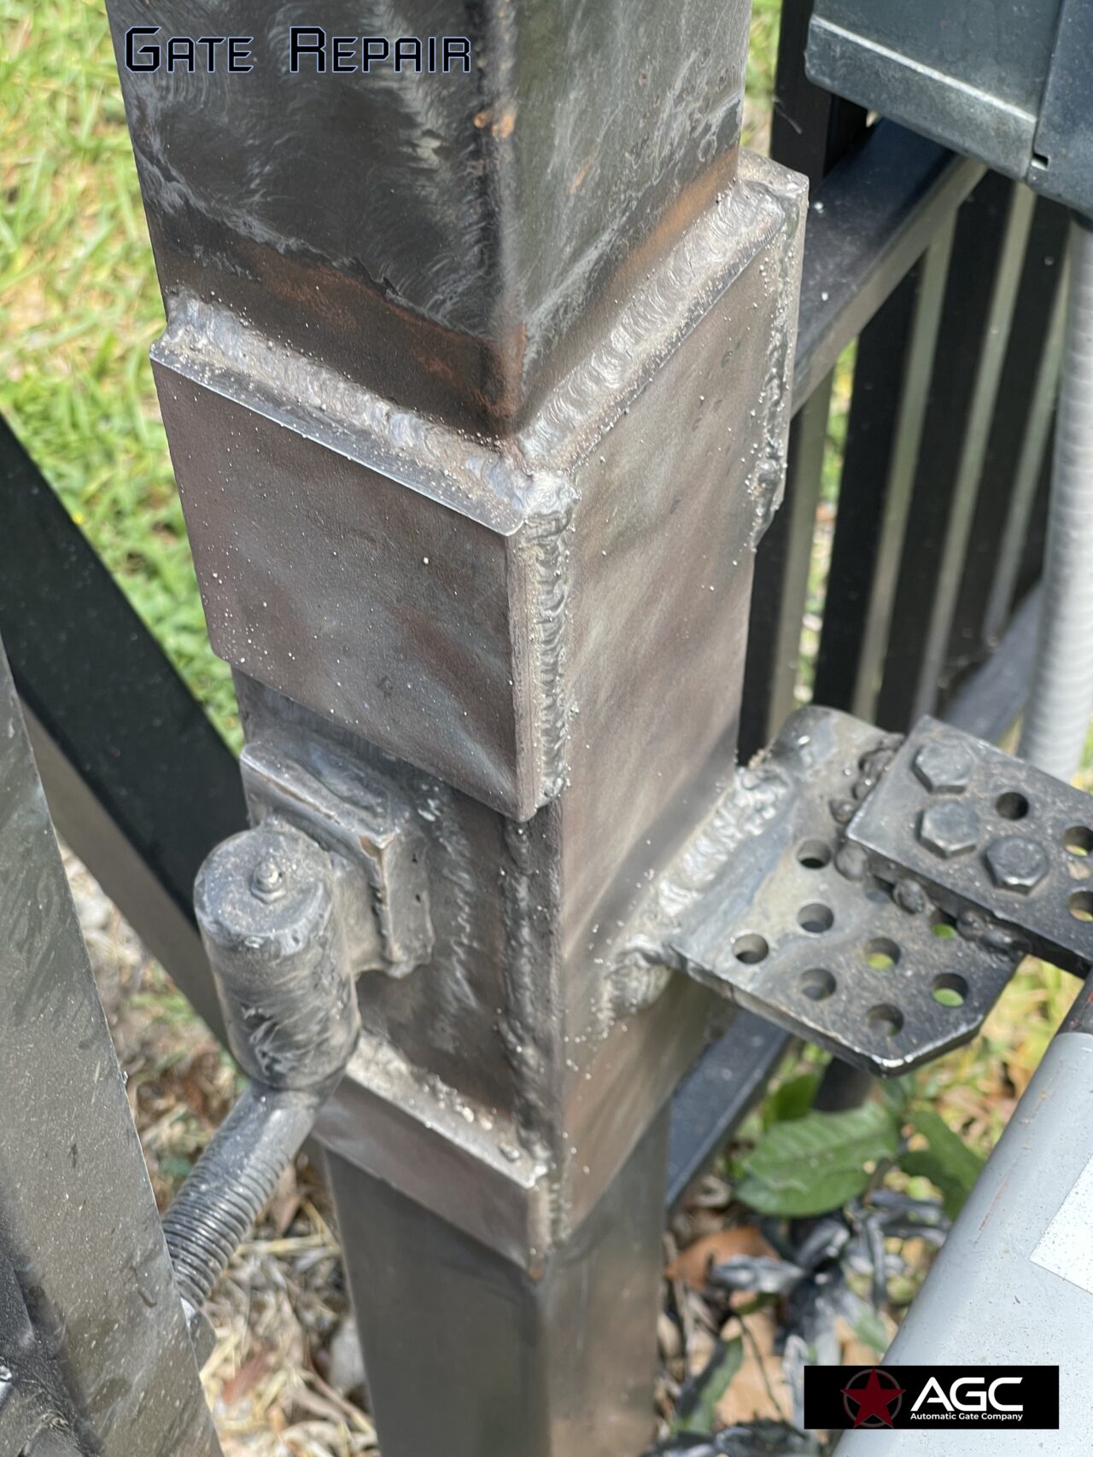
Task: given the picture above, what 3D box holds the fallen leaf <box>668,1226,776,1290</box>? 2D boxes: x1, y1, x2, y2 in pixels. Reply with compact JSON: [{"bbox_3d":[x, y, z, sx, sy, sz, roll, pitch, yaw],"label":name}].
[{"bbox_3d":[0.087,0.260,1.320,0.058,0.012,0.038,-16,54,-10],"label":"fallen leaf"}]

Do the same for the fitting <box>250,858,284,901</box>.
[{"bbox_3d":[-0.076,0.041,0.735,0.009,0.009,0.009,-1,53,1],"label":"fitting"}]

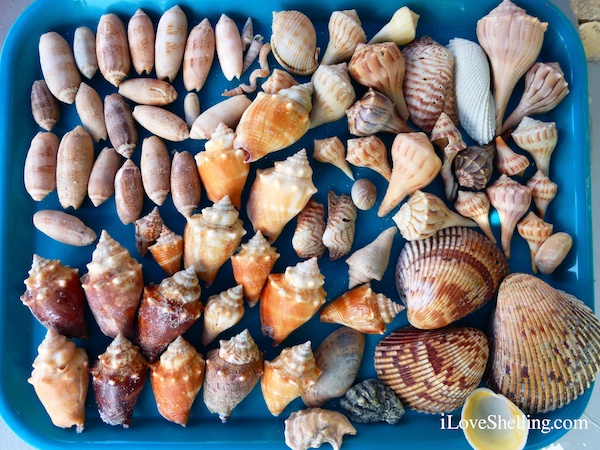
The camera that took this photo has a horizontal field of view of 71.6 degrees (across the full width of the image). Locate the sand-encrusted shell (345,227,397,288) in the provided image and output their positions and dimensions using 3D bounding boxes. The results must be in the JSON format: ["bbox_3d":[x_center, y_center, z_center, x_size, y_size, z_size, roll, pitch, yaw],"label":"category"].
[{"bbox_3d":[0.055,0.024,0.313,0.030,0.022,0.057,33,88,1],"label":"sand-encrusted shell"}]

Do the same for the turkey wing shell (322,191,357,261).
[{"bbox_3d":[0.031,0.001,0.326,0.026,0.015,0.055,3,88,-1],"label":"turkey wing shell"}]

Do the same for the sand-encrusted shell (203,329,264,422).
[{"bbox_3d":[-0.048,0.111,0.307,0.041,0.033,0.070,13,88,1],"label":"sand-encrusted shell"}]

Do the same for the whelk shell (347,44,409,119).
[{"bbox_3d":[0.064,-0.110,0.321,0.042,0.035,0.066,-21,88,-2],"label":"whelk shell"}]

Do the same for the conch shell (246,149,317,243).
[{"bbox_3d":[-0.013,-0.023,0.309,0.047,0.035,0.076,21,88,1],"label":"conch shell"}]

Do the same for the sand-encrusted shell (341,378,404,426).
[{"bbox_3d":[0.057,0.138,0.320,0.046,0.017,0.036,28,88,0],"label":"sand-encrusted shell"}]

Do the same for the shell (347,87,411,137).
[{"bbox_3d":[0.060,-0.078,0.310,0.051,0.035,0.039,25,87,1],"label":"shell"}]

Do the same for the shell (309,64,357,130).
[{"bbox_3d":[0.021,-0.096,0.313,0.035,0.031,0.060,28,87,1],"label":"shell"}]

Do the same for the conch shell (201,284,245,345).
[{"bbox_3d":[-0.060,0.068,0.319,0.029,0.022,0.054,29,88,0],"label":"conch shell"}]

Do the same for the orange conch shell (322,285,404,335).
[{"bbox_3d":[0.047,0.063,0.308,0.063,0.029,0.037,-3,87,0],"label":"orange conch shell"}]

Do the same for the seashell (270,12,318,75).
[{"bbox_3d":[-0.004,-0.140,0.322,0.033,0.024,0.056,-28,88,-1],"label":"seashell"}]

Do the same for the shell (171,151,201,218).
[{"bbox_3d":[-0.088,-0.030,0.324,0.021,0.019,0.054,-7,88,-1],"label":"shell"}]

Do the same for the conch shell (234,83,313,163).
[{"bbox_3d":[-0.017,-0.077,0.311,0.042,0.033,0.078,43,88,2],"label":"conch shell"}]

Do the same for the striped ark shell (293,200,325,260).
[{"bbox_3d":[0.007,0.003,0.317,0.024,0.016,0.045,3,88,0],"label":"striped ark shell"}]

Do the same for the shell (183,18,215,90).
[{"bbox_3d":[-0.078,-0.131,0.322,0.022,0.020,0.060,10,87,1],"label":"shell"}]

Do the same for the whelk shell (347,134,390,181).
[{"bbox_3d":[0.055,-0.048,0.318,0.047,0.025,0.028,45,88,2],"label":"whelk shell"}]

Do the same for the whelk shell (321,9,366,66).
[{"bbox_3d":[0.031,-0.142,0.318,0.033,0.028,0.051,34,88,2],"label":"whelk shell"}]

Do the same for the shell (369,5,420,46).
[{"bbox_3d":[0.072,-0.148,0.317,0.046,0.024,0.027,-25,87,-1],"label":"shell"}]

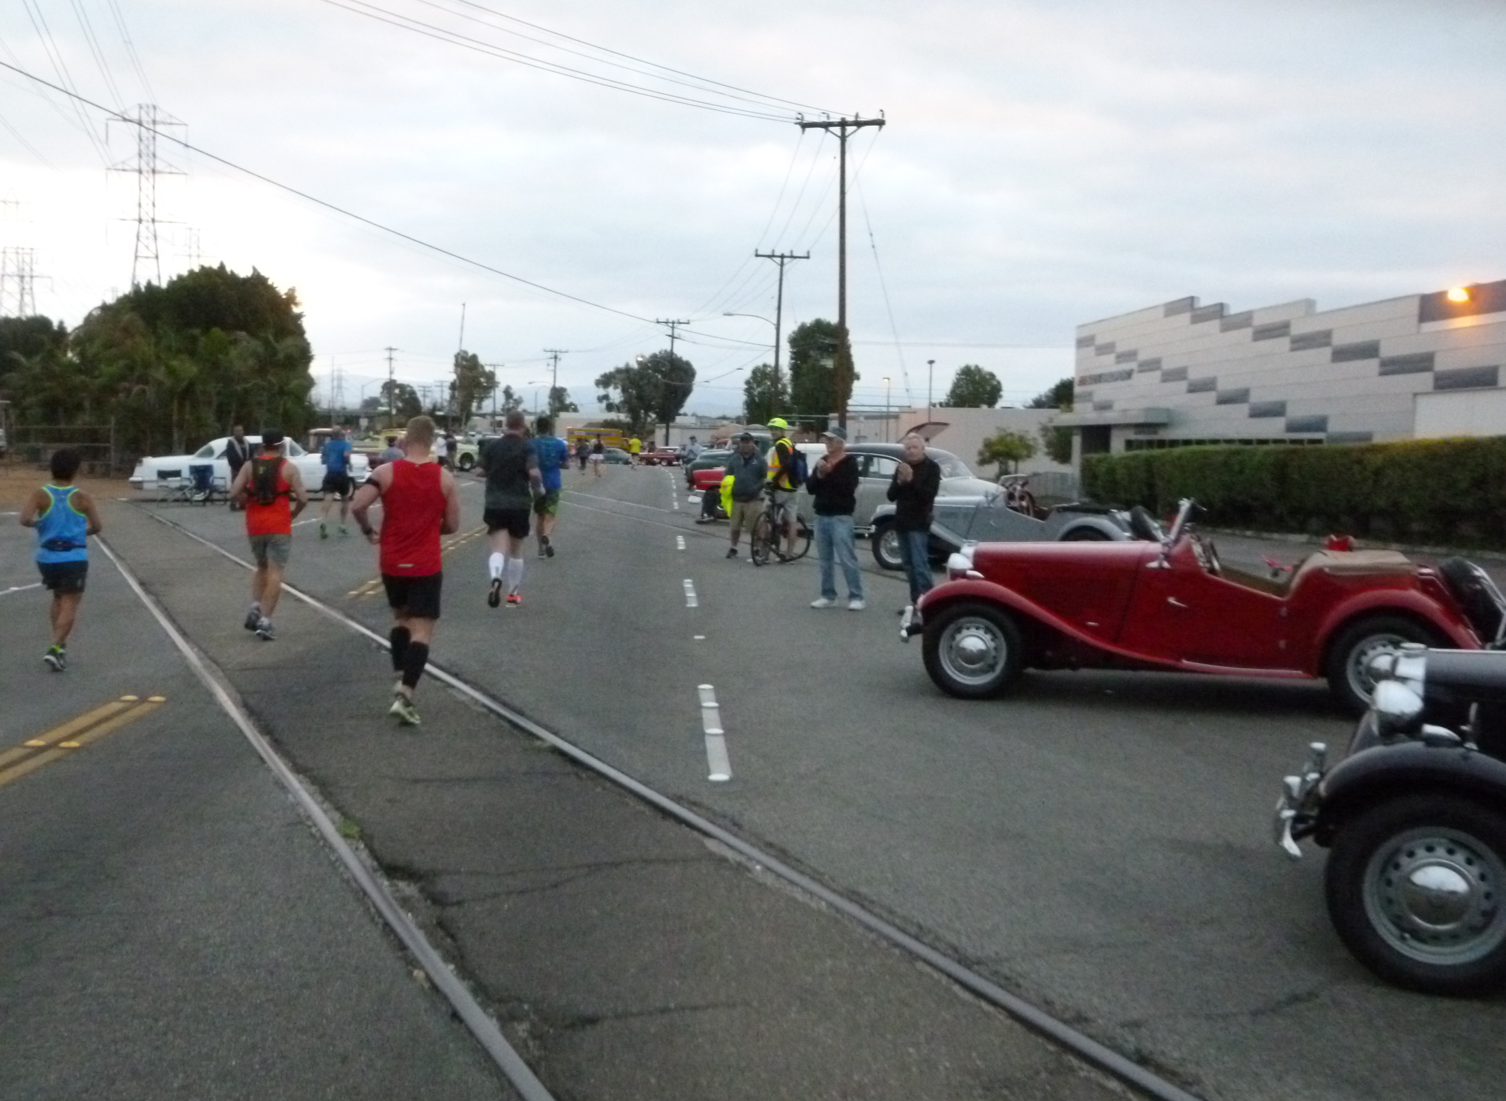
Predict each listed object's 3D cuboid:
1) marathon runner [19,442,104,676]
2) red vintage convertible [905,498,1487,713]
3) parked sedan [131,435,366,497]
[{"bbox_3d":[-4.915,0.063,10.500,0.600,1.580,0.500,0,4,-12],"label":"marathon runner"},{"bbox_3d":[2.872,0.300,9.505,3.680,1.270,1.490,2,4,16],"label":"red vintage convertible"},{"bbox_3d":[-12.200,-2.060,36.200,5.500,1.560,2.000,0,4,-13],"label":"parked sedan"}]

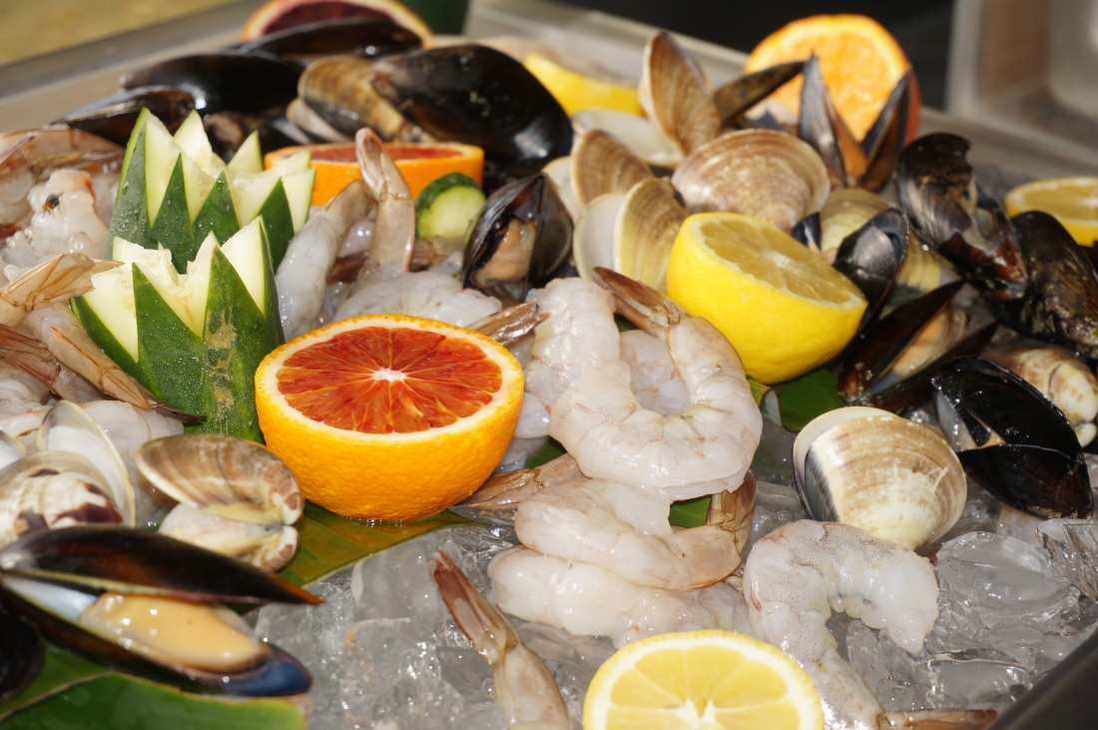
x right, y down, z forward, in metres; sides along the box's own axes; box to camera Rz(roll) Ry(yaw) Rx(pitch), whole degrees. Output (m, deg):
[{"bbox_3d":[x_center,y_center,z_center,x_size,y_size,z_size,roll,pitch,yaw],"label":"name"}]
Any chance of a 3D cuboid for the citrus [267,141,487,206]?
[{"bbox_3d":[-0.058,-0.052,0.752,0.071,0.036,0.071,1,13,0],"label":"citrus"}]

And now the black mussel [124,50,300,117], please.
[{"bbox_3d":[-0.122,-0.099,0.825,0.067,0.026,0.034,-2,19,-7],"label":"black mussel"}]

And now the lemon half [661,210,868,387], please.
[{"bbox_3d":[0.058,-0.015,0.666,0.059,0.036,0.059,27,22,0],"label":"lemon half"}]

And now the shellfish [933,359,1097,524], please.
[{"bbox_3d":[0.124,0.019,0.610,0.056,0.029,0.031,45,6,17],"label":"shellfish"}]

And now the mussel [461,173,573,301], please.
[{"bbox_3d":[-0.010,-0.038,0.700,0.033,0.030,0.052,17,56,4],"label":"mussel"}]

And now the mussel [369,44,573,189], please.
[{"bbox_3d":[-0.027,-0.088,0.800,0.075,0.030,0.042,23,55,0],"label":"mussel"}]

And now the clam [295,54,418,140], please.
[{"bbox_3d":[-0.067,-0.095,0.810,0.046,0.033,0.046,-7,28,-13],"label":"clam"}]

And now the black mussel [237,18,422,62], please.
[{"bbox_3d":[-0.082,-0.120,0.860,0.070,0.026,0.035,-1,26,-4],"label":"black mussel"}]

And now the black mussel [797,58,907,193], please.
[{"bbox_3d":[0.108,-0.084,0.810,0.042,0.040,0.062,2,25,2],"label":"black mussel"}]

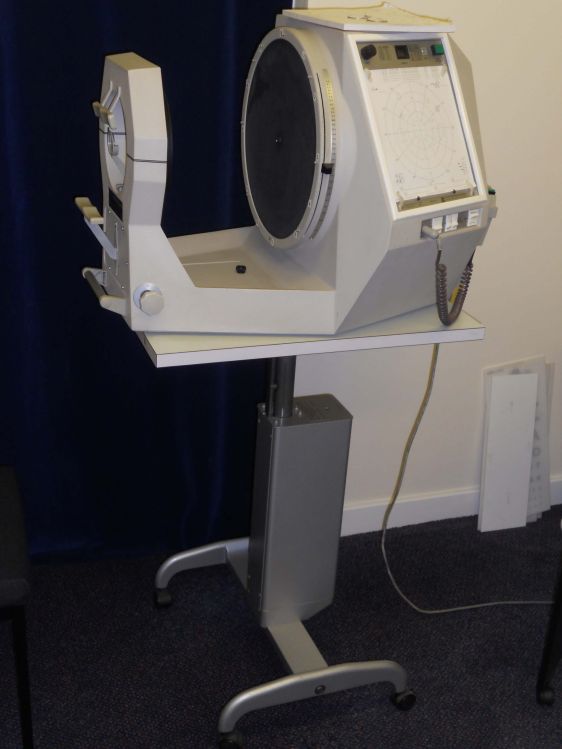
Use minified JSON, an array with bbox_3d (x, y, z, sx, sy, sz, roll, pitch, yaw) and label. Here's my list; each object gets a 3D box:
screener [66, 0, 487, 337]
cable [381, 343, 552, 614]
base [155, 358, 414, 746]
[{"bbox_3d":[0.036,-0.385,1.794,0.780,0.515,0.460,-6,25,-21],"label":"screener"},{"bbox_3d":[0.451,0.212,2.234,0.470,0.736,0.146,-6,25,-21],"label":"cable"},{"bbox_3d":[0.016,0.259,2.018,0.414,0.767,0.504,-6,25,-21],"label":"base"}]

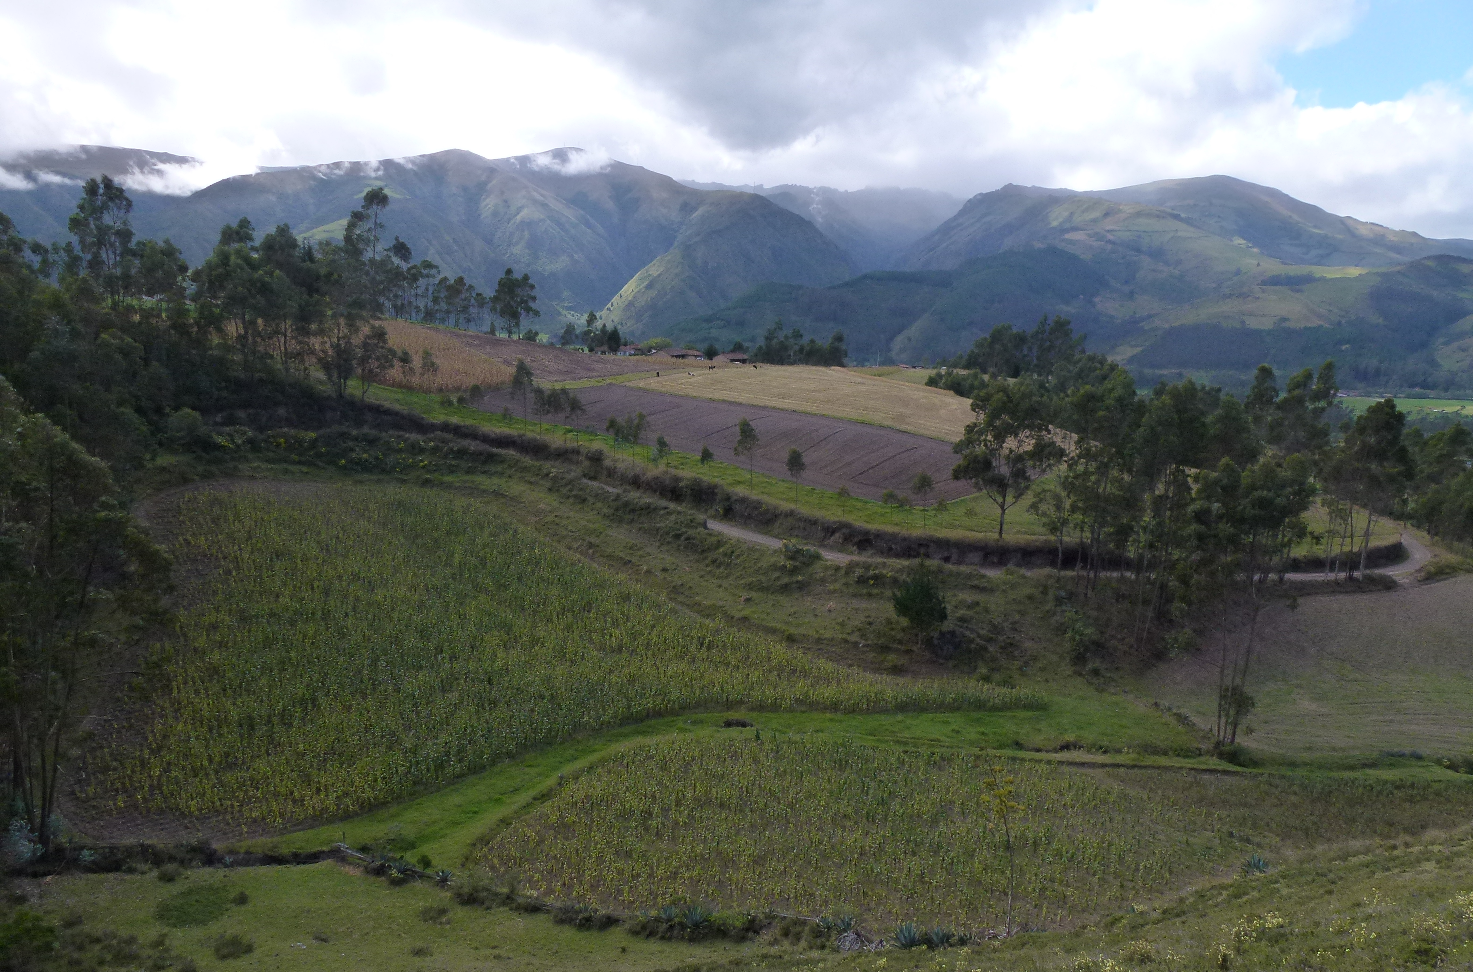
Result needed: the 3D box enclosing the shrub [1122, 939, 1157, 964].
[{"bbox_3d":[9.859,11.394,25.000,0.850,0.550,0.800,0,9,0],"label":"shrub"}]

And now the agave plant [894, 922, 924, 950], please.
[{"bbox_3d":[7.917,20.680,47.000,1.400,1.200,1.400,0,9,0],"label":"agave plant"}]

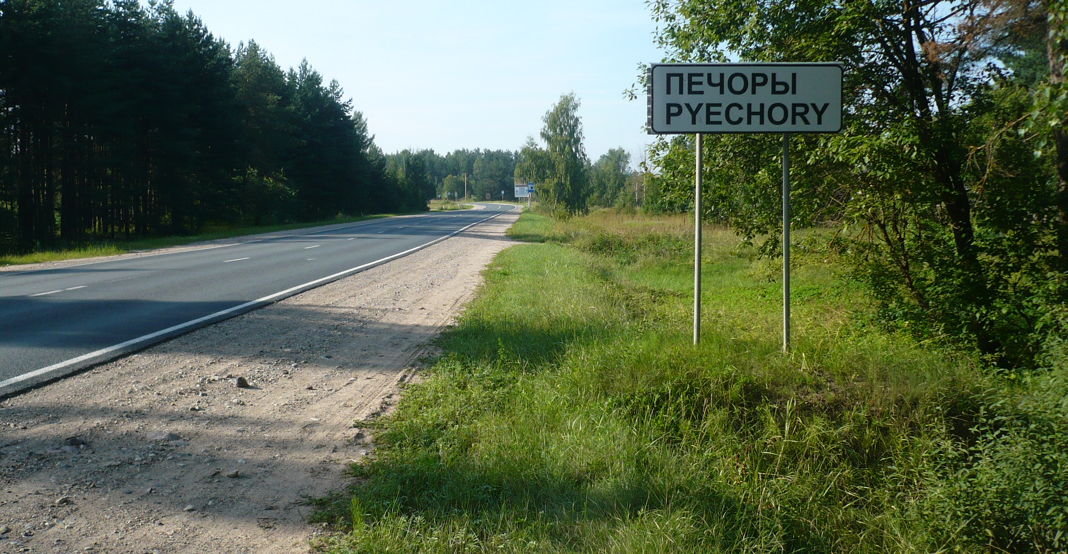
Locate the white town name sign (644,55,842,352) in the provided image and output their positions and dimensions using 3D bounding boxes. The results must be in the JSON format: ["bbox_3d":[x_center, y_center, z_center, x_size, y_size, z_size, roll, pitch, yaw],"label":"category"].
[{"bbox_3d":[2.060,-0.642,10.561,1.850,2.840,0.180,0,4,2],"label":"white town name sign"}]

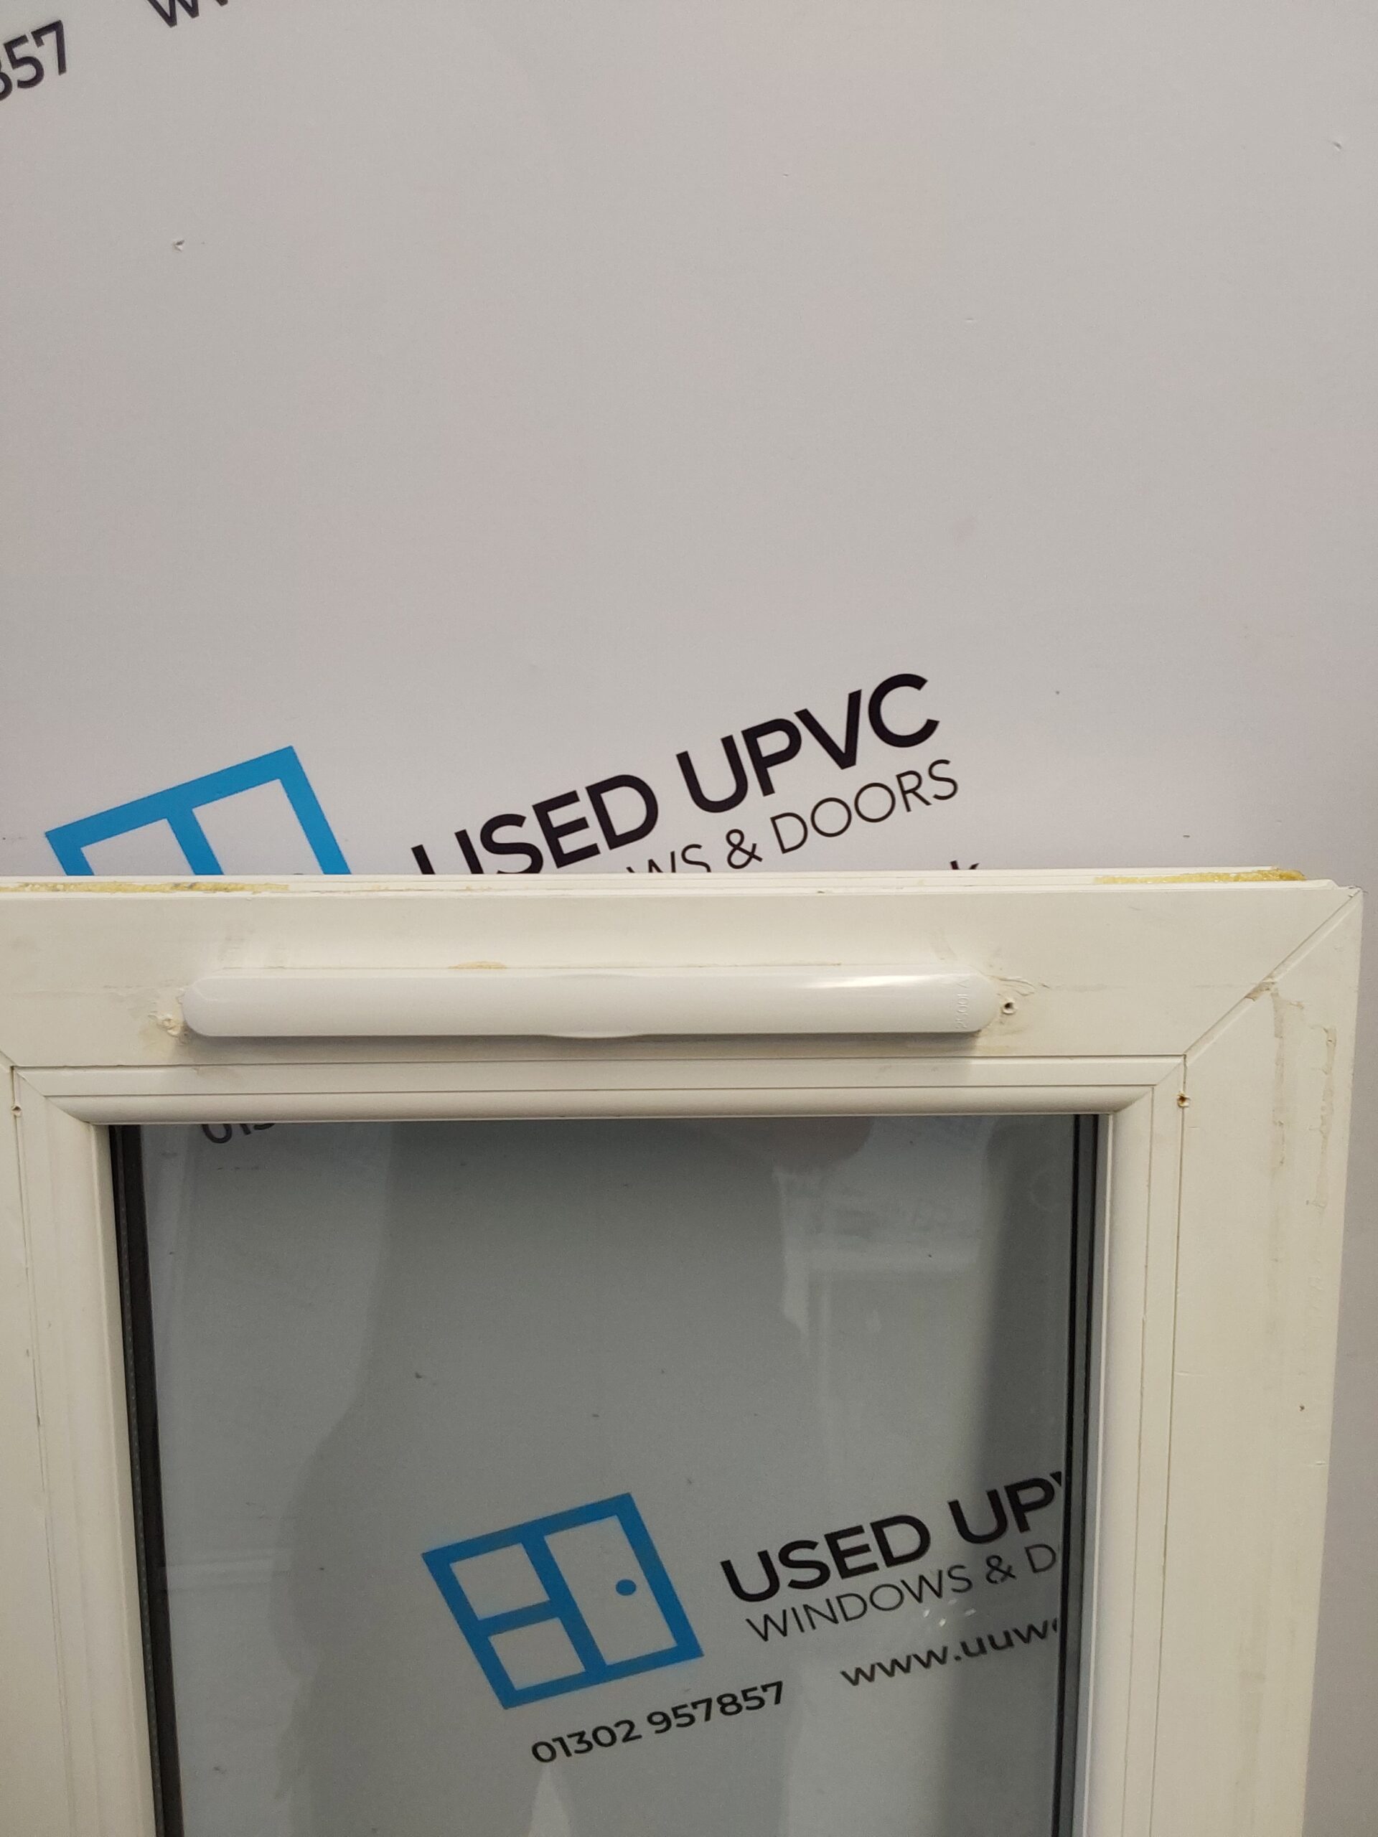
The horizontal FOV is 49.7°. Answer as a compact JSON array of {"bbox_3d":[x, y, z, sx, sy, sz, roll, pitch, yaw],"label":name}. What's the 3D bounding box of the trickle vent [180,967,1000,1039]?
[{"bbox_3d":[-0.034,0.029,0.510,0.283,0.022,0.013,0,8,-1],"label":"trickle vent"}]

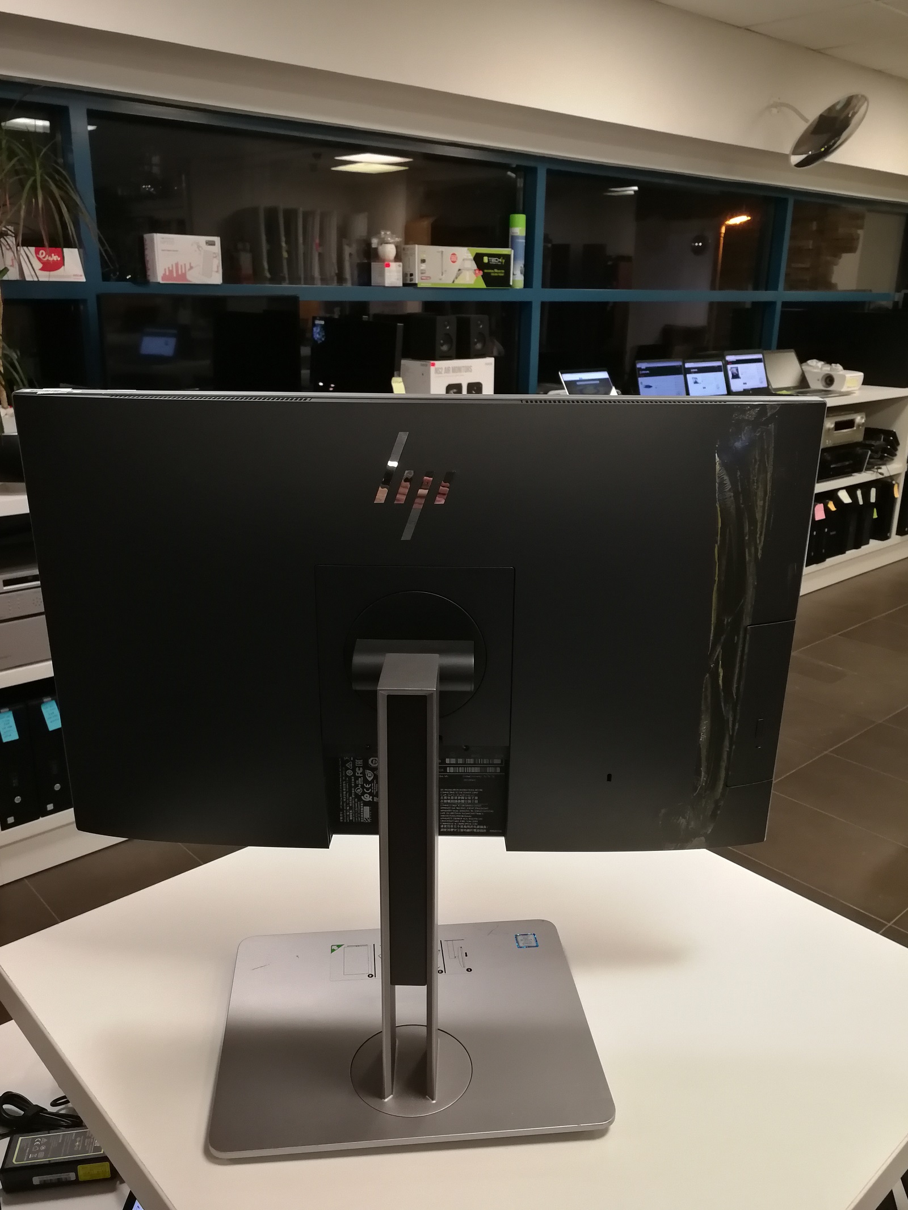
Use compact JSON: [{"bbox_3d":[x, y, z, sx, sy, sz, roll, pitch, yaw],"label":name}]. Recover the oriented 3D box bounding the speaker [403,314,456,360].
[{"bbox_3d":[-0.080,-0.961,3.378,0.094,0.147,0.154,-16,26,-41],"label":"speaker"}]

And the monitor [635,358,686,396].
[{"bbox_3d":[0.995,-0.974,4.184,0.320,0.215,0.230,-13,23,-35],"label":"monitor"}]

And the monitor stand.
[{"bbox_3d":[-0.034,0.180,0.696,0.284,0.326,0.221,-1,19,-6],"label":"monitor stand"}]

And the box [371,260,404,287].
[{"bbox_3d":[-0.247,-1.221,3.491,0.078,0.082,0.084,-14,24,-38],"label":"box"}]

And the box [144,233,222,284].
[{"bbox_3d":[-0.850,-1.089,2.980,0.210,0.141,0.081,-14,23,-37],"label":"box"}]

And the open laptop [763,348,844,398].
[{"bbox_3d":[1.822,-1.198,4.889,0.340,0.212,0.355,-15,24,-39],"label":"open laptop"}]

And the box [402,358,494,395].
[{"bbox_3d":[-0.033,-0.768,3.454,0.315,0.262,0.190,-16,25,-41],"label":"box"}]

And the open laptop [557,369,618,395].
[{"bbox_3d":[0.648,-0.875,3.922,0.297,0.188,0.312,-14,23,-37],"label":"open laptop"}]

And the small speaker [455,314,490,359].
[{"bbox_3d":[0.041,-0.991,3.477,0.092,0.148,0.154,-16,26,-41],"label":"small speaker"}]

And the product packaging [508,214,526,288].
[{"bbox_3d":[0.250,-1.398,3.739,0.063,0.274,0.063,1,19,0],"label":"product packaging"}]

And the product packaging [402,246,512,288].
[{"bbox_3d":[0.016,-1.258,3.519,0.426,0.141,0.097,-12,23,-33],"label":"product packaging"}]

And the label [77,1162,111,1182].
[{"bbox_3d":[-0.370,0.585,0.973,0.030,0.020,0.002,-2,19,-9],"label":"label"}]

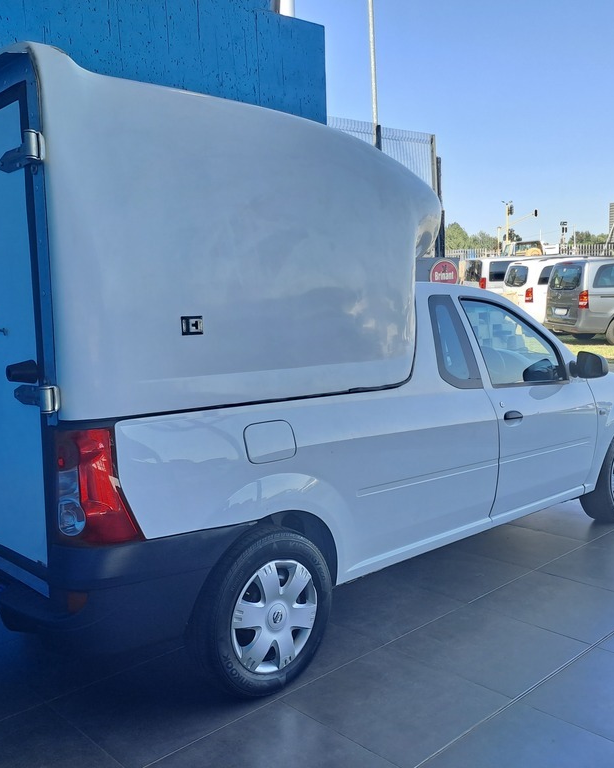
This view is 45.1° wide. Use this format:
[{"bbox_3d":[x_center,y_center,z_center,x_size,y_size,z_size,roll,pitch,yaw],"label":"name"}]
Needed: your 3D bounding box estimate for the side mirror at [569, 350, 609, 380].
[{"bbox_3d":[1.562,-0.108,4.072,0.115,0.150,0.205,-7,9,-43],"label":"side mirror"}]

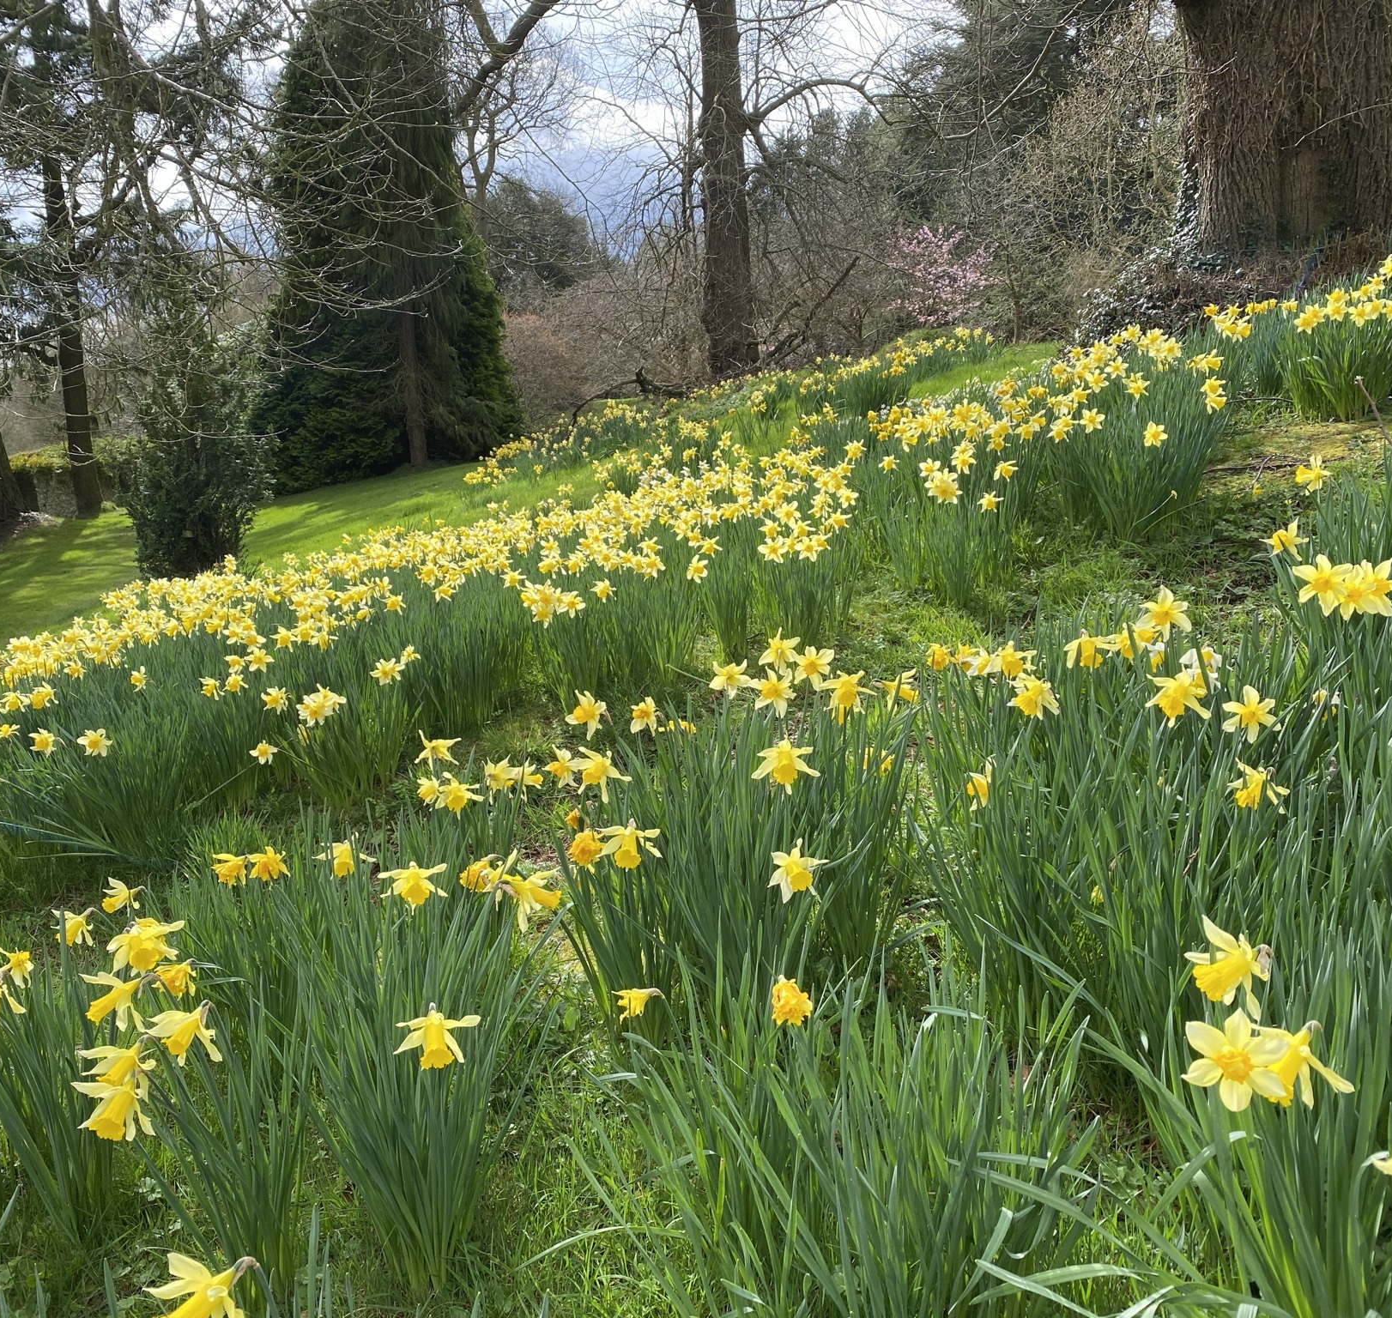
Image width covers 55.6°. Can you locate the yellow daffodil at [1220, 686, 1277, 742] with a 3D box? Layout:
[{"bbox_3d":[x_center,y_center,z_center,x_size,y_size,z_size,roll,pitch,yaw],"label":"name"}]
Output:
[{"bbox_3d":[0.741,0.074,1.770,0.078,0.077,0.050,-3,6,2],"label":"yellow daffodil"}]

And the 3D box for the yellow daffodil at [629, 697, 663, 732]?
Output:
[{"bbox_3d":[-0.106,0.124,2.920,0.085,0.083,0.060,6,10,44],"label":"yellow daffodil"}]

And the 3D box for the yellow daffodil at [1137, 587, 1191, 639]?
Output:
[{"bbox_3d":[0.758,-0.073,2.140,0.090,0.087,0.055,4,20,25],"label":"yellow daffodil"}]

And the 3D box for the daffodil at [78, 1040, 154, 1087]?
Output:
[{"bbox_3d":[-0.624,0.438,1.420,0.078,0.068,0.065,3,29,44],"label":"daffodil"}]

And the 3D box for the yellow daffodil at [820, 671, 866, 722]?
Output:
[{"bbox_3d":[0.262,0.051,2.350,0.085,0.083,0.060,-2,43,6],"label":"yellow daffodil"}]

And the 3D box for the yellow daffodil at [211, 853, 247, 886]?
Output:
[{"bbox_3d":[-0.782,0.347,2.220,0.072,0.070,0.060,1,39,24],"label":"yellow daffodil"}]

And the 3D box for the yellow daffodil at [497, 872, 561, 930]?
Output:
[{"bbox_3d":[-0.203,0.293,1.600,0.070,0.076,0.078,22,10,6],"label":"yellow daffodil"}]

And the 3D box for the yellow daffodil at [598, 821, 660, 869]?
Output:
[{"bbox_3d":[-0.088,0.245,1.730,0.081,0.068,0.060,-2,32,6],"label":"yellow daffodil"}]

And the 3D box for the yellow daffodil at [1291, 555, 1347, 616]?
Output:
[{"bbox_3d":[0.955,-0.113,2.020,0.092,0.089,0.055,7,11,33],"label":"yellow daffodil"}]

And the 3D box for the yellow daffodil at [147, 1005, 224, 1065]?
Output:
[{"bbox_3d":[-0.553,0.400,1.430,0.085,0.080,0.065,0,40,16],"label":"yellow daffodil"}]

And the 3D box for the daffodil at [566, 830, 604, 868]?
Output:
[{"bbox_3d":[-0.161,0.278,1.920,0.060,0.058,0.048,-1,15,0],"label":"daffodil"}]

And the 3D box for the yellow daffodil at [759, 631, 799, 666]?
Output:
[{"bbox_3d":[0.177,-0.020,2.800,0.085,0.083,0.060,-4,15,-5],"label":"yellow daffodil"}]

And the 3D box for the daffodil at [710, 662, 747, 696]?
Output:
[{"bbox_3d":[0.062,0.036,2.470,0.071,0.066,0.050,-2,-3,6],"label":"daffodil"}]

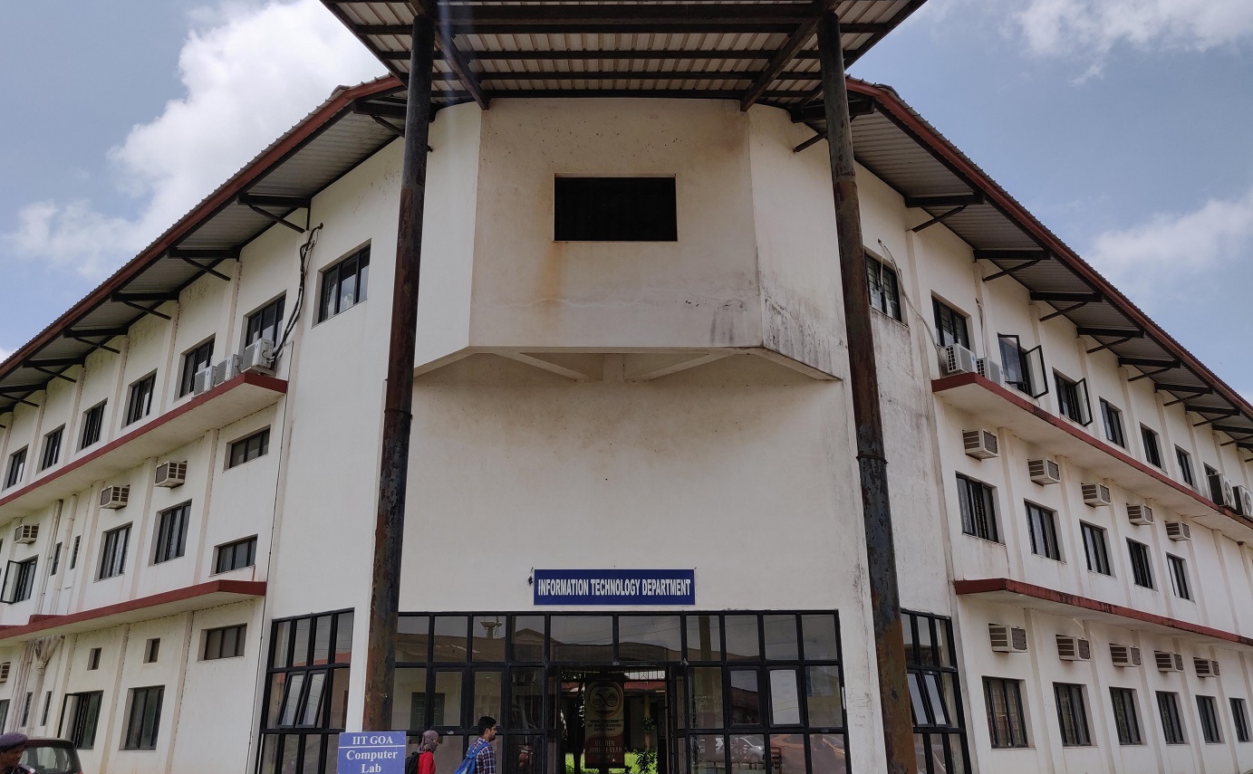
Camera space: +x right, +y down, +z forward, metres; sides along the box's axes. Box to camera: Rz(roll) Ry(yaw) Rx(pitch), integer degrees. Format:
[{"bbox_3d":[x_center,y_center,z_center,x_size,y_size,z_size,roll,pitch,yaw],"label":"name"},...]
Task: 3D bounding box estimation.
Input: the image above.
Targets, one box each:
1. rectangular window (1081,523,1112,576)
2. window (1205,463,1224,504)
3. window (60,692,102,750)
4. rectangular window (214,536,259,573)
[{"bbox_3d":[11.183,3.906,21.620,1.671,1.170,0.150,19,-28,-40],"label":"rectangular window"},{"bbox_3d":[21.338,3.577,32.950,1.742,1.298,0.120,19,-28,-41],"label":"window"},{"bbox_3d":[-11.890,7.292,19.786,1.817,1.159,0.260,-18,-27,39],"label":"window"},{"bbox_3d":[-7.770,3.394,18.056,1.746,0.610,0.120,-18,-27,38],"label":"rectangular window"}]

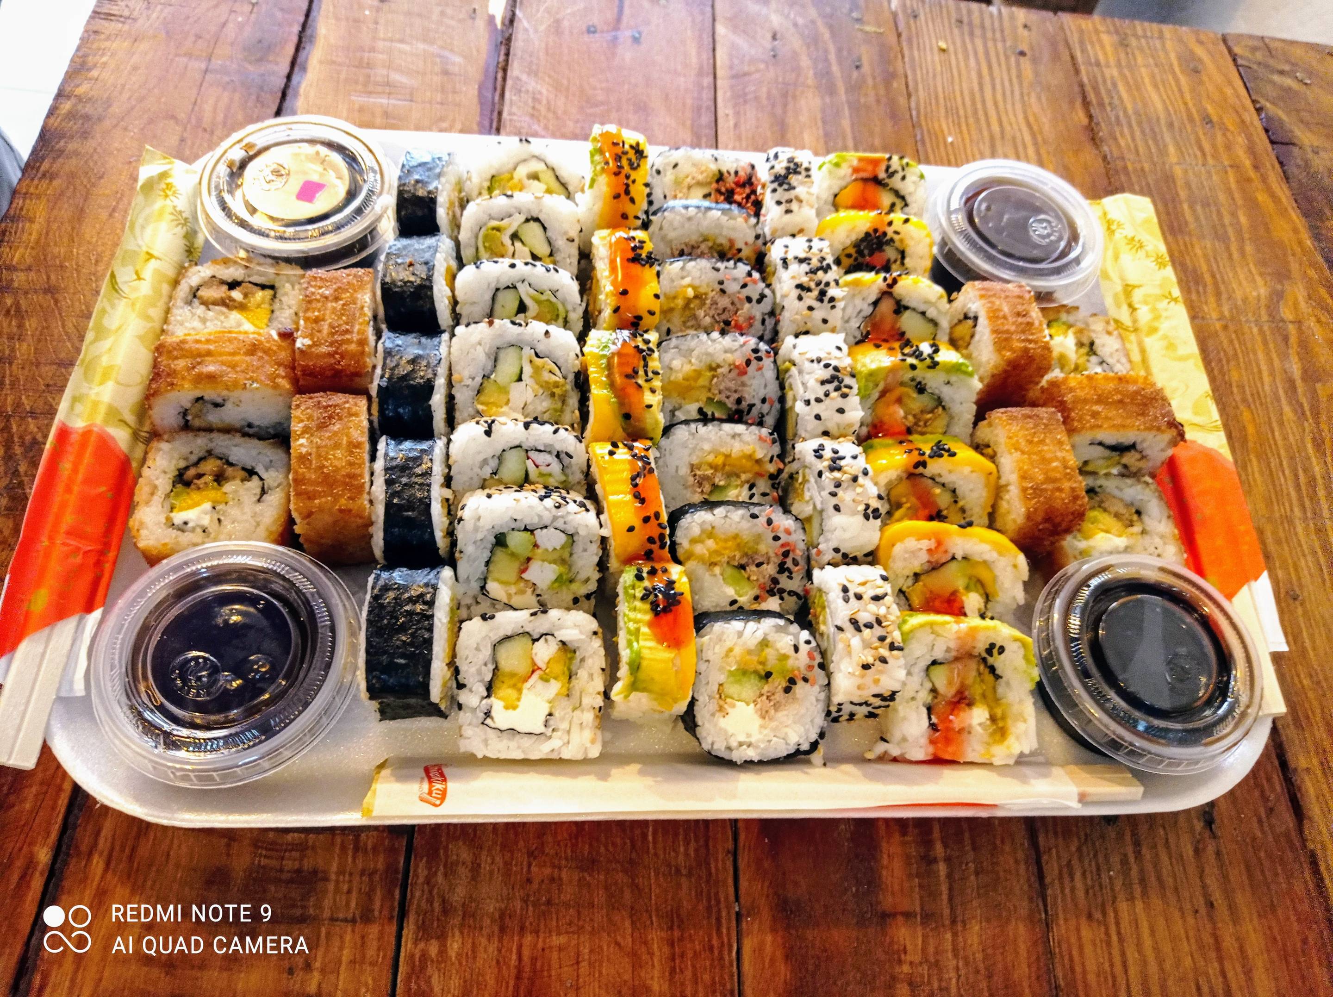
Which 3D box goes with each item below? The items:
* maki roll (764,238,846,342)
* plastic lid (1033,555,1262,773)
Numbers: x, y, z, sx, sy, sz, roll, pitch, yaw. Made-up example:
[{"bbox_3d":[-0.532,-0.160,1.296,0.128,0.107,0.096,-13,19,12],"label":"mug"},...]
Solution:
[{"bbox_3d":[0.051,-0.076,0.395,0.020,0.036,0.036,0,59,-8],"label":"maki roll"},{"bbox_3d":[0.143,0.054,0.334,0.068,0.029,0.068,1,59,-7],"label":"plastic lid"}]

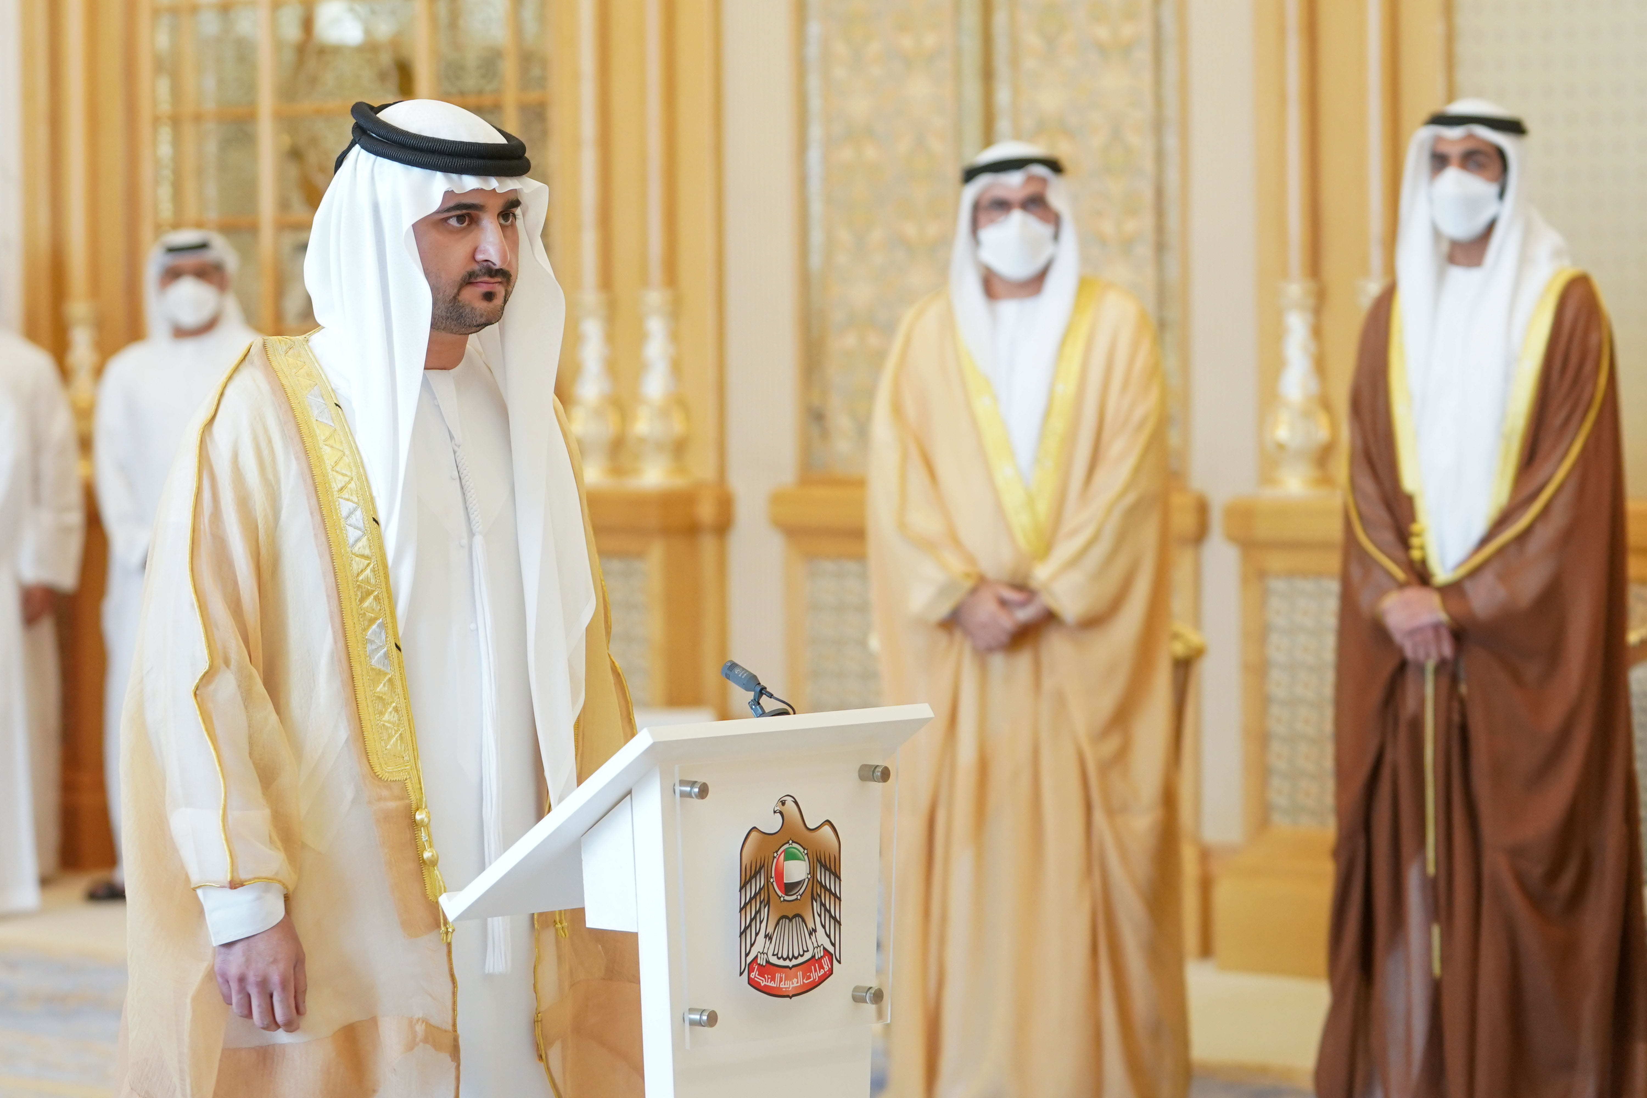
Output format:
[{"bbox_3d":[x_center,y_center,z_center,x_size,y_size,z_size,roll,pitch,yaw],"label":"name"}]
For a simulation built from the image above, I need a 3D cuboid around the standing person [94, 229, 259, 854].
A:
[{"bbox_3d":[-1.659,0.020,10.300,0.520,1.740,0.360,0,3,5],"label":"standing person"}]

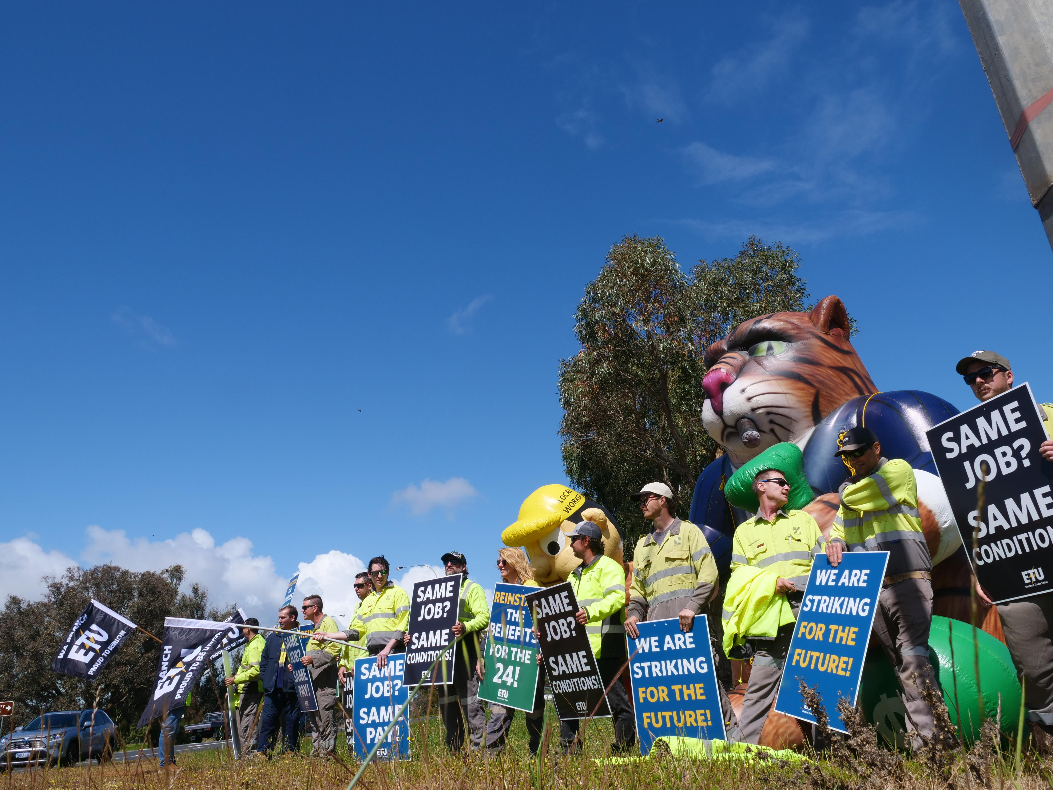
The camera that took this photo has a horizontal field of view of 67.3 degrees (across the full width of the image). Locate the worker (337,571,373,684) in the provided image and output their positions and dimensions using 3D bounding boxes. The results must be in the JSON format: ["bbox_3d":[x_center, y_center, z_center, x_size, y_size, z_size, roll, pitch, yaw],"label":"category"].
[{"bbox_3d":[-1.759,2.773,8.351,0.580,1.800,0.420,-19,-27,35],"label":"worker"}]

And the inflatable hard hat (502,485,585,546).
[{"bbox_3d":[0.157,1.104,7.345,0.870,0.450,0.720,-19,-7,-41],"label":"inflatable hard hat"}]

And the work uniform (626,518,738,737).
[{"bbox_3d":[1.088,1.643,5.591,0.680,1.460,0.420,-16,-27,32],"label":"work uniform"}]

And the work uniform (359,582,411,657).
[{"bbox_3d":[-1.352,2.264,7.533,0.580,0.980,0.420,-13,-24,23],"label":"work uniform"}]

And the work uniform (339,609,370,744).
[{"bbox_3d":[-1.806,2.988,8.492,0.560,1.460,0.380,-19,-27,35],"label":"work uniform"}]

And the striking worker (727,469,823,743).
[{"bbox_3d":[1.621,1.359,5.217,0.620,1.770,0.470,-15,-27,30],"label":"striking worker"}]

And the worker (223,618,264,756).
[{"bbox_3d":[-3.841,3.987,10.836,0.480,1.770,0.500,6,-24,-17],"label":"worker"}]

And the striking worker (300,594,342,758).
[{"bbox_3d":[-2.423,3.261,9.300,0.480,1.800,0.520,8,-24,-26],"label":"striking worker"}]

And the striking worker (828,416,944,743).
[{"bbox_3d":[2.028,1.040,4.498,0.500,1.810,0.600,5,-23,-20],"label":"striking worker"}]

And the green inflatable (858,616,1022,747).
[{"bbox_3d":[2.610,1.755,4.987,0.900,0.820,0.930,10,-25,-26],"label":"green inflatable"}]

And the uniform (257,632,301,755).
[{"bbox_3d":[-3.136,3.755,10.091,0.560,1.510,0.380,-12,-25,23],"label":"uniform"}]

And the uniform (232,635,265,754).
[{"bbox_3d":[-3.881,4.155,11.089,0.450,1.600,0.520,0,-22,-7],"label":"uniform"}]

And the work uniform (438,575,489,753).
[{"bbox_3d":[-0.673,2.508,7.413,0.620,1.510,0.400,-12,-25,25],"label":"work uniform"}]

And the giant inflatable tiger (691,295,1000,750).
[{"bbox_3d":[2.399,0.822,6.574,2.050,3.800,2.200,13,-27,-30],"label":"giant inflatable tiger"}]

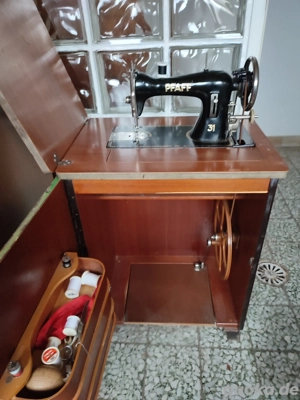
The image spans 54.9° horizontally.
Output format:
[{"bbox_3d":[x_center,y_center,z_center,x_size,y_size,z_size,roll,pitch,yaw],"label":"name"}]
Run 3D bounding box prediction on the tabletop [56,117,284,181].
[{"bbox_3d":[0.058,-0.177,0.891,0.588,0.021,0.404,0,35,4],"label":"tabletop"}]

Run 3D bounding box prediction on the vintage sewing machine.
[{"bbox_3d":[0.096,-0.293,0.851,0.449,0.225,0.179,0,35,4],"label":"vintage sewing machine"}]

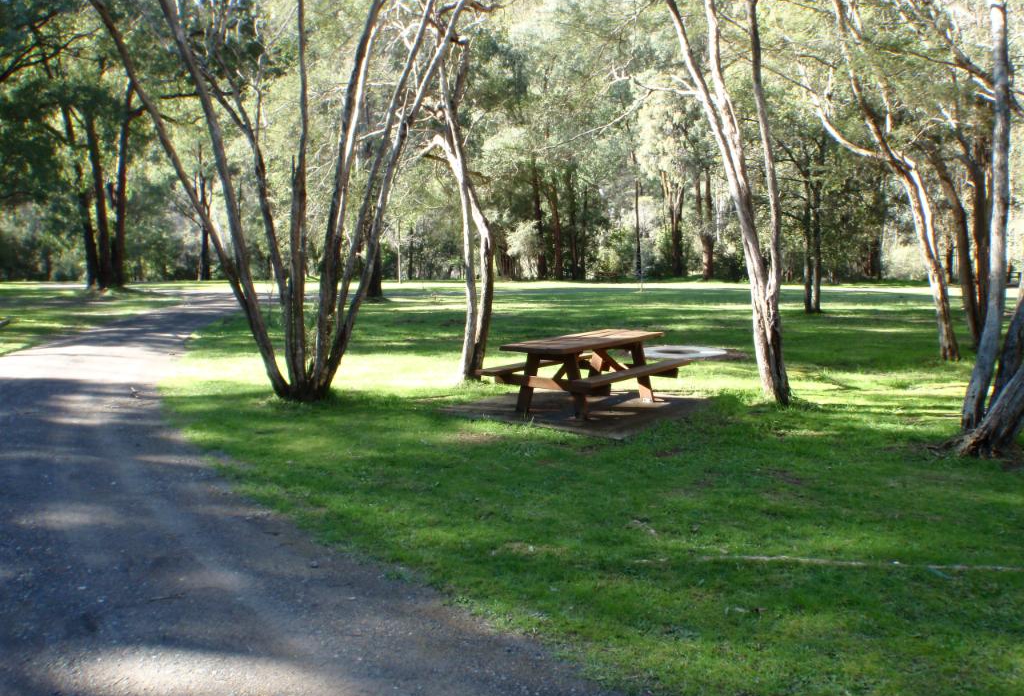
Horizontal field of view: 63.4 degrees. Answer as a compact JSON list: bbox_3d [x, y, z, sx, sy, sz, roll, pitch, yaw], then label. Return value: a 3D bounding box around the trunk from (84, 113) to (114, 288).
[{"bbox_3d":[-22.145,-7.862,44.466,1.611,9.320,1.000,-4,7,-26],"label":"trunk"}]

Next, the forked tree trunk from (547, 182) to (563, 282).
[{"bbox_3d":[2.650,-7.305,51.646,0.998,6.176,0.750,0,7,3],"label":"forked tree trunk"}]

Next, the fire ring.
[{"bbox_3d":[2.702,0.061,13.359,1.549,0.120,1.549,0,7,0],"label":"fire ring"}]

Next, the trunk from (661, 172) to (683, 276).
[{"bbox_3d":[10.390,-7.971,53.618,1.554,6.662,1.100,1,7,11],"label":"trunk"}]

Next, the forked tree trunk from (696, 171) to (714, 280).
[{"bbox_3d":[11.593,-7.315,49.626,1.078,6.523,0.950,1,7,13],"label":"forked tree trunk"}]

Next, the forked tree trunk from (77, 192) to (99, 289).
[{"bbox_3d":[-23.115,-5.905,45.209,1.092,5.088,0.800,-4,7,-27],"label":"forked tree trunk"}]

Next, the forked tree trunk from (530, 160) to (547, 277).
[{"bbox_3d":[1.650,-7.909,51.577,0.996,7.391,0.750,0,7,2],"label":"forked tree trunk"}]

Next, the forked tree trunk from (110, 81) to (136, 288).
[{"bbox_3d":[-20.812,-8.680,44.372,1.393,10.967,0.950,-3,7,-25],"label":"forked tree trunk"}]

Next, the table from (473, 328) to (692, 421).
[{"bbox_3d":[0.828,0.272,8.961,1.456,0.740,2.031,5,8,38],"label":"table"}]

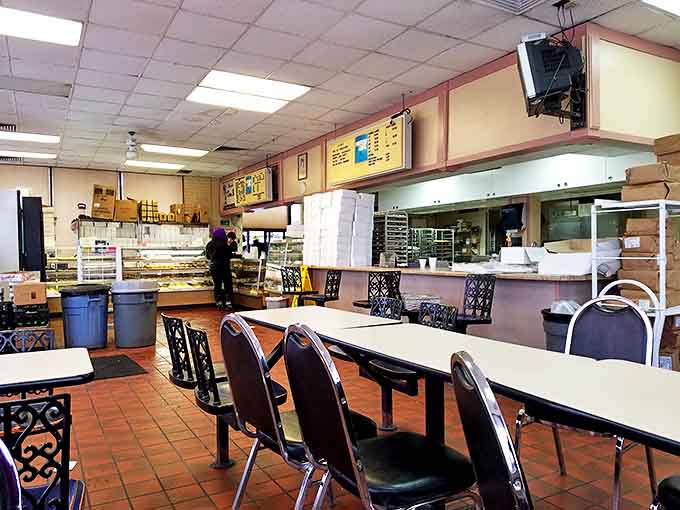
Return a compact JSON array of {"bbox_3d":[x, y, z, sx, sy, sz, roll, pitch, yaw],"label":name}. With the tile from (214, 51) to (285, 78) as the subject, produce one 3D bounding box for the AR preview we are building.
[{"bbox_3d":[-0.931,-1.970,5.284,0.610,0.022,0.610,-1,1,-30],"label":"tile"}]

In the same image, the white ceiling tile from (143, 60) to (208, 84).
[{"bbox_3d":[-1.765,-1.960,5.489,0.605,0.020,0.605,-1,1,-30],"label":"white ceiling tile"}]

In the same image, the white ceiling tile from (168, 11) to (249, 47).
[{"bbox_3d":[-1.150,-1.955,4.436,0.605,0.020,0.605,-1,1,-30],"label":"white ceiling tile"}]

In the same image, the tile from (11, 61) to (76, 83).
[{"bbox_3d":[-3.127,-1.950,5.412,0.610,0.022,0.610,-1,1,-30],"label":"tile"}]

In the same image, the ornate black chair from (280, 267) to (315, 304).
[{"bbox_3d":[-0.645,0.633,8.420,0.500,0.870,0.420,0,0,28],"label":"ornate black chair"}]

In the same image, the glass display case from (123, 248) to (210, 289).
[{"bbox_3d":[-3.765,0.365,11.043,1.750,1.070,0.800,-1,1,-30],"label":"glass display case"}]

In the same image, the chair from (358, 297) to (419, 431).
[{"bbox_3d":[0.253,0.708,3.335,0.440,0.790,0.420,-1,1,-30],"label":"chair"}]

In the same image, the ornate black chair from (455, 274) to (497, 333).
[{"bbox_3d":[1.210,0.640,5.040,0.500,0.870,0.420,-1,0,-26],"label":"ornate black chair"}]

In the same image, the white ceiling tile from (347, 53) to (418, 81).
[{"bbox_3d":[0.429,-1.981,5.358,0.605,0.020,0.605,-1,1,-30],"label":"white ceiling tile"}]

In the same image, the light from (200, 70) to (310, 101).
[{"bbox_3d":[-0.975,-1.959,5.953,1.200,0.060,0.600,-1,0,-31],"label":"light"}]

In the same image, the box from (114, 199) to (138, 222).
[{"bbox_3d":[-4.822,-0.990,11.546,0.460,0.460,0.400,-1,0,-30],"label":"box"}]

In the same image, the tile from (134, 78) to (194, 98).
[{"bbox_3d":[-2.074,-1.965,6.028,0.610,0.022,0.610,-1,1,-30],"label":"tile"}]

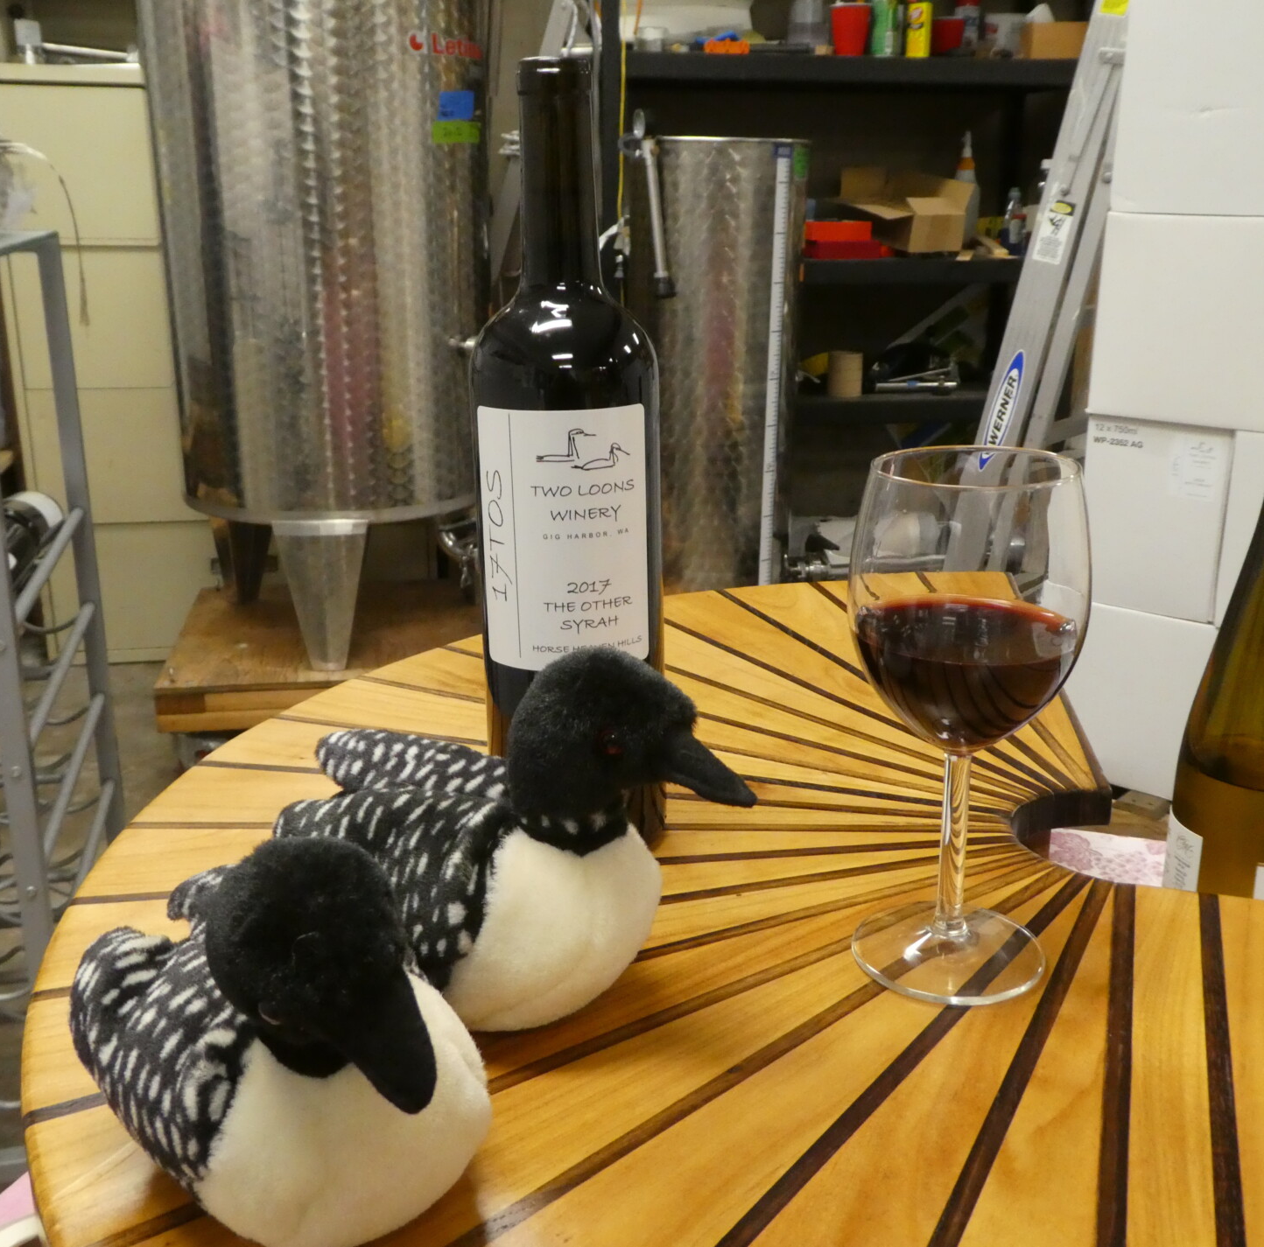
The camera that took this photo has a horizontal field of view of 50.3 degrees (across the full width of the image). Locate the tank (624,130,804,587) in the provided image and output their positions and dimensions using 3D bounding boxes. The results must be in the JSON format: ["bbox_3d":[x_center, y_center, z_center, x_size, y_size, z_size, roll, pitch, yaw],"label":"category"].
[{"bbox_3d":[0.169,-0.465,2.888,0.364,1.080,0.364,1,18,0],"label":"tank"}]

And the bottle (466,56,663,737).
[{"bbox_3d":[-0.025,-0.048,0.544,0.074,0.331,0.074,1,18,7],"label":"bottle"}]

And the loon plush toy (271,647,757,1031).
[{"bbox_3d":[-0.062,0.065,0.510,0.198,0.137,0.096,13,23,36],"label":"loon plush toy"}]

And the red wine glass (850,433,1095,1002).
[{"bbox_3d":[0.121,0.037,0.497,0.086,0.193,0.086,-1,18,0],"label":"red wine glass"}]

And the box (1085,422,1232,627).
[{"bbox_3d":[0.996,-0.217,2.434,0.244,0.336,0.310,14,24,39],"label":"box"}]

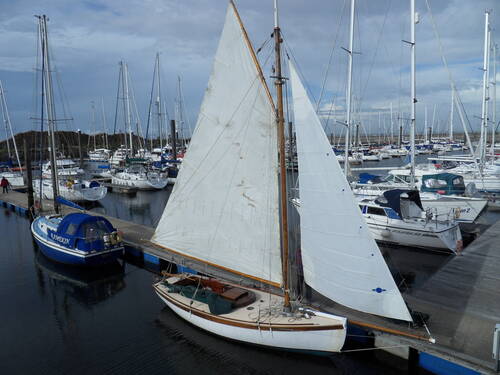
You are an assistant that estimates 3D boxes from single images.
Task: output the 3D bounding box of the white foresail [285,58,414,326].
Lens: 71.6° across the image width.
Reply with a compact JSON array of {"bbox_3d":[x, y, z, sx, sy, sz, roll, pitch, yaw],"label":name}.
[{"bbox_3d":[2.532,0.017,8.920,3.200,6.500,0.600,4,9,31],"label":"white foresail"}]

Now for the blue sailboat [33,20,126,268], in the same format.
[{"bbox_3d":[-9.852,-2.505,17.842,8.400,11.900,2.450,6,10,39],"label":"blue sailboat"}]

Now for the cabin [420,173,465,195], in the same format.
[{"bbox_3d":[15.654,-0.365,28.359,2.200,1.550,2.200,-7,10,-38],"label":"cabin"}]

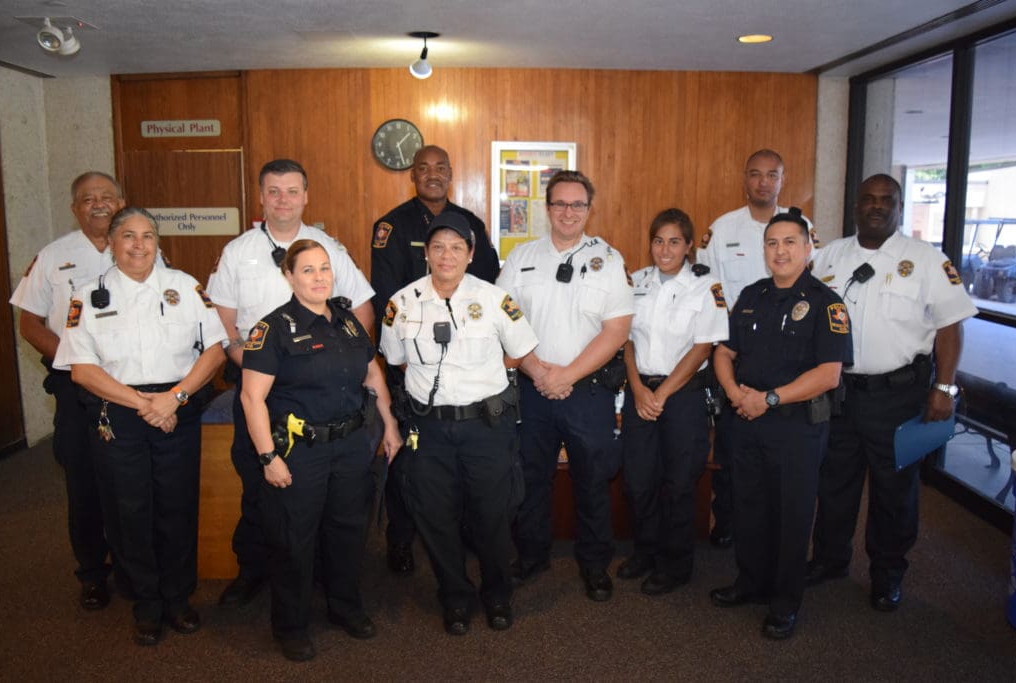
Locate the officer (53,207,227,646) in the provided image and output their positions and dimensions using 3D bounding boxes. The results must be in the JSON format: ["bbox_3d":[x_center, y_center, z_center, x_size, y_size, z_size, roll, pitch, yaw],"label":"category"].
[{"bbox_3d":[-1.330,0.309,2.852,0.570,1.624,0.400,-5,10,-28],"label":"officer"}]

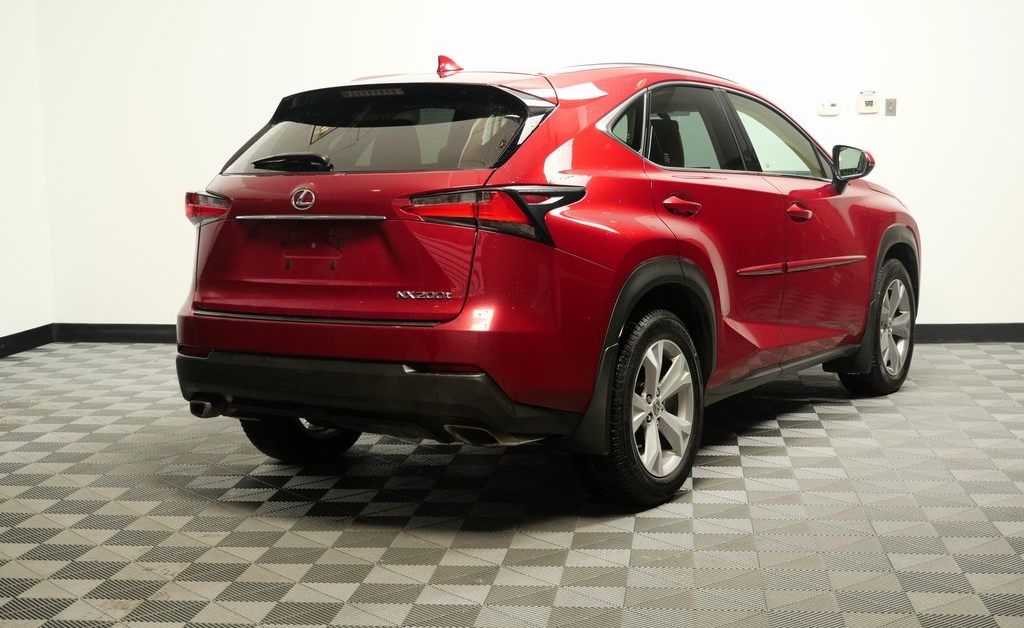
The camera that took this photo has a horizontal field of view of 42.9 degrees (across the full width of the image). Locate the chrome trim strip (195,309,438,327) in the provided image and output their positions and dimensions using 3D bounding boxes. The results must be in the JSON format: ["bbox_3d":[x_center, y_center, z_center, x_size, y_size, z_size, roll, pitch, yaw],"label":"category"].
[{"bbox_3d":[-0.711,0.021,4.363,1.110,0.030,0.110,3,7,34],"label":"chrome trim strip"}]

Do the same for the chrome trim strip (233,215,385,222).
[{"bbox_3d":[-0.680,-0.317,4.317,0.665,0.022,0.030,2,7,33],"label":"chrome trim strip"}]

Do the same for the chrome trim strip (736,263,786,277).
[{"bbox_3d":[1.008,-0.174,5.261,0.030,0.042,0.480,2,7,33],"label":"chrome trim strip"}]

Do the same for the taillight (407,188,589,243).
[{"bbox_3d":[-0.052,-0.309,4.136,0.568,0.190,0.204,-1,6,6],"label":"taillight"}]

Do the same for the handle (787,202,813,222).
[{"bbox_3d":[1.243,-0.435,5.606,0.052,0.072,0.225,2,7,33],"label":"handle"}]

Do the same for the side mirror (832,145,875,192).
[{"bbox_3d":[1.585,-0.683,6.034,0.220,0.210,0.170,3,7,34],"label":"side mirror"}]

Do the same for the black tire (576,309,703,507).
[{"bbox_3d":[0.458,0.333,4.734,0.230,0.715,0.715,3,7,34],"label":"black tire"}]

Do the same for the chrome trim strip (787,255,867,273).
[{"bbox_3d":[1.441,-0.239,5.912,0.030,0.045,1.020,2,5,33],"label":"chrome trim strip"}]

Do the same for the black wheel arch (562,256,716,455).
[{"bbox_3d":[0.448,0.115,4.550,0.190,0.620,0.950,2,7,33],"label":"black wheel arch"}]

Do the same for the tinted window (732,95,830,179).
[{"bbox_3d":[1.213,-0.790,5.878,0.060,0.404,0.950,-23,-7,34],"label":"tinted window"}]

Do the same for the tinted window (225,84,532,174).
[{"bbox_3d":[-0.518,-0.621,4.609,1.240,0.418,0.110,3,-34,34],"label":"tinted window"}]

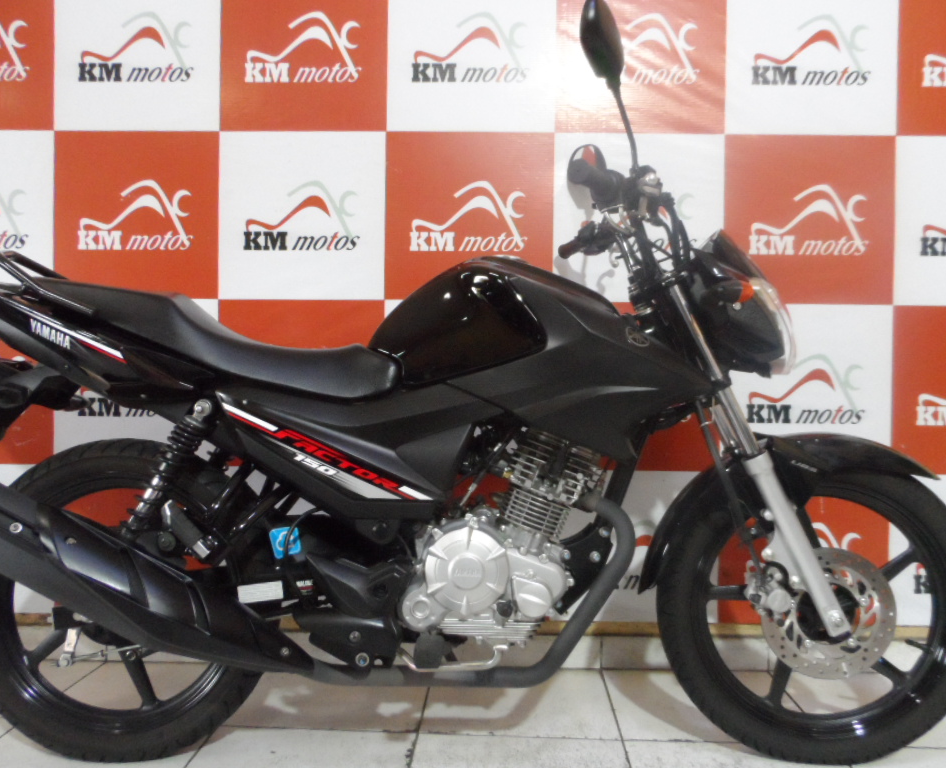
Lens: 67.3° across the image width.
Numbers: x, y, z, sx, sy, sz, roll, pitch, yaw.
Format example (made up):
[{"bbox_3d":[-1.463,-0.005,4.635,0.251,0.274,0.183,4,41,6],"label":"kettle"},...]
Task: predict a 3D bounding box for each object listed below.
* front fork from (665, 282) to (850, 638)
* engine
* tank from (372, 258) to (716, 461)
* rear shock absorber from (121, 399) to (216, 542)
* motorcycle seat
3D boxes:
[{"bbox_3d":[0.515,0.136,1.369,0.080,0.720,0.235,-26,-2,2],"label":"front fork"},{"bbox_3d":[0.057,0.281,1.360,0.390,0.410,0.330,1,-2,0],"label":"engine"},{"bbox_3d":[0.121,-0.055,1.377,0.625,0.375,0.350,1,-2,0],"label":"tank"},{"bbox_3d":[-0.541,0.164,1.242,0.067,0.320,0.067,27,-2,1],"label":"rear shock absorber"},{"bbox_3d":[-0.475,-0.081,1.376,0.685,0.225,0.260,1,-2,0],"label":"motorcycle seat"}]

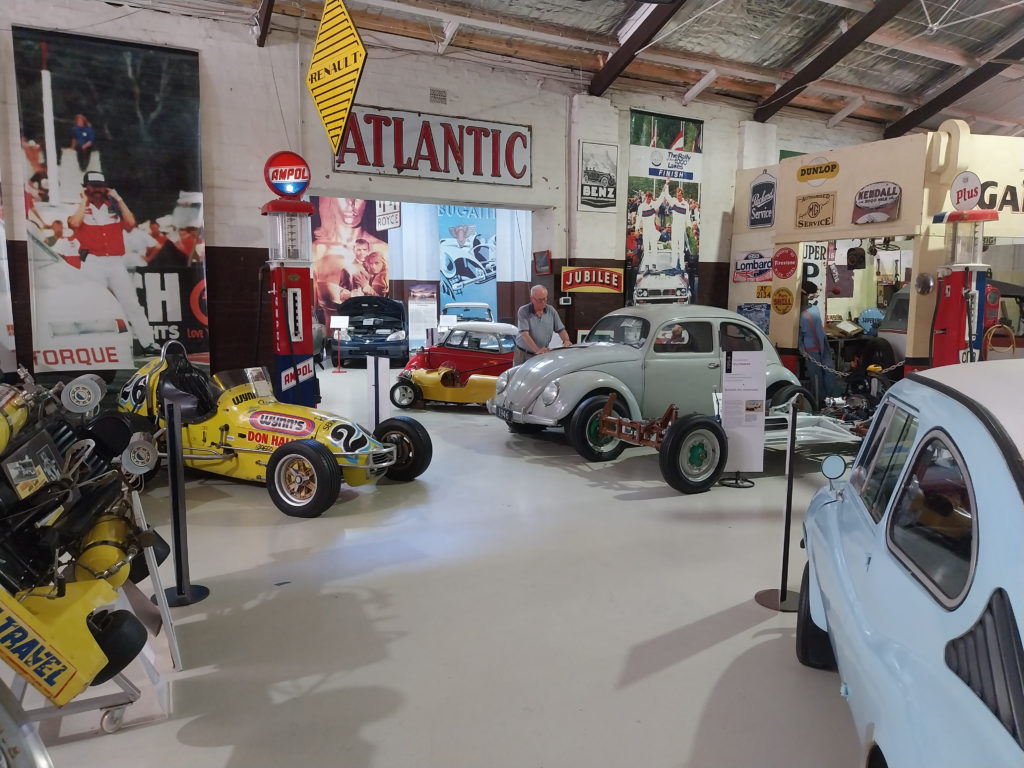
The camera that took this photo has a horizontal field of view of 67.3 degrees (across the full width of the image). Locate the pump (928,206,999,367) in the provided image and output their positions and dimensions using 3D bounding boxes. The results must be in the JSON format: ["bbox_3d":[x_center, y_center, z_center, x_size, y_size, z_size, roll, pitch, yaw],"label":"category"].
[{"bbox_3d":[4.808,-0.611,8.345,0.400,2.514,0.660,0,7,-2],"label":"pump"}]

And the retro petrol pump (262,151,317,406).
[{"bbox_3d":[-2.239,-0.822,7.773,0.550,2.980,0.550,-3,8,-30],"label":"retro petrol pump"}]

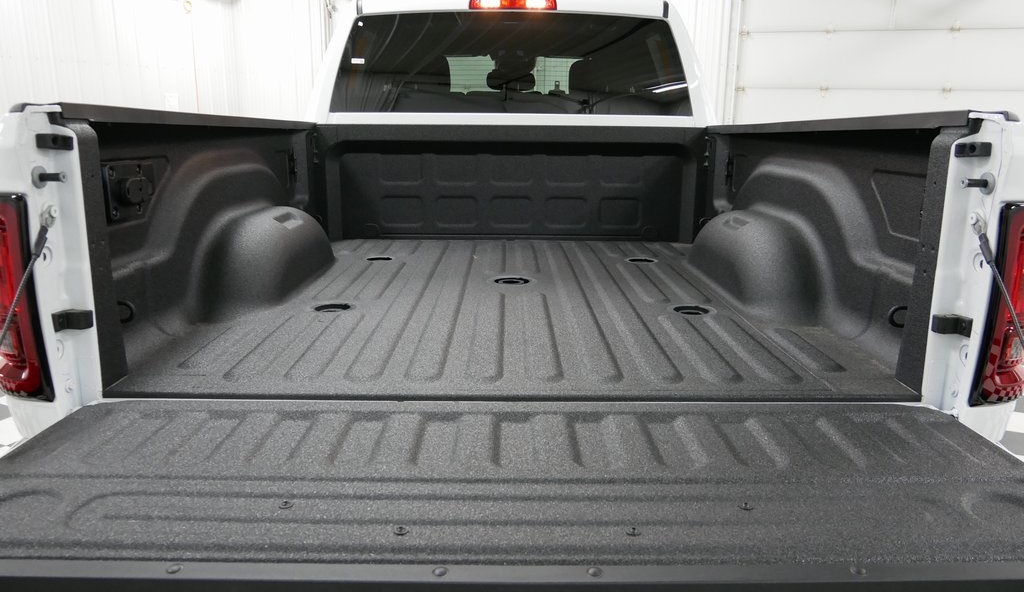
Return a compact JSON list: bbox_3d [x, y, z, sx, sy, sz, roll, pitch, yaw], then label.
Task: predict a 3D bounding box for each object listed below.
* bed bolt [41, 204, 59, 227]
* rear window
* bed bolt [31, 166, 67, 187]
[{"bbox_3d":[-0.772,-0.135,1.186,0.026,0.033,0.026,0,13,0],"label":"bed bolt"},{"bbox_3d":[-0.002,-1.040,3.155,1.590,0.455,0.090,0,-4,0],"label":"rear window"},{"bbox_3d":[-0.761,-0.196,1.172,0.043,0.034,0.034,0,13,0],"label":"bed bolt"}]

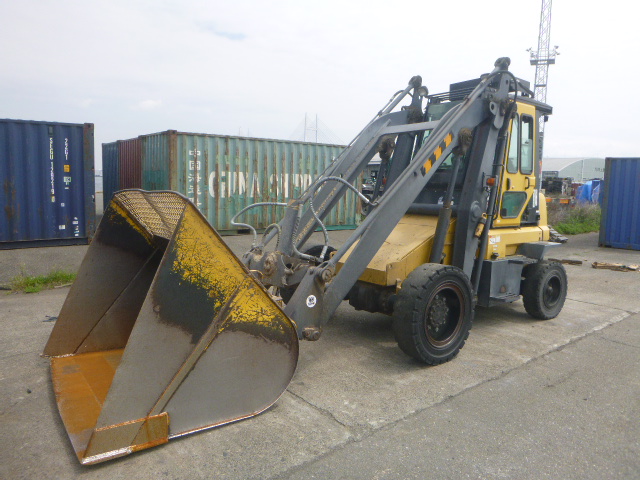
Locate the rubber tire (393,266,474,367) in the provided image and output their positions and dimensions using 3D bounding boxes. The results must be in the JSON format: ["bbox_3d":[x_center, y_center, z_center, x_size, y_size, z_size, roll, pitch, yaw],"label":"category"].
[{"bbox_3d":[1.036,0.655,4.111,0.869,0.869,0.209,-4,9,-38],"label":"rubber tire"}]

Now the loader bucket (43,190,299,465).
[{"bbox_3d":[-1.238,0.359,3.565,1.480,1.470,1.800,-4,9,-35],"label":"loader bucket"}]

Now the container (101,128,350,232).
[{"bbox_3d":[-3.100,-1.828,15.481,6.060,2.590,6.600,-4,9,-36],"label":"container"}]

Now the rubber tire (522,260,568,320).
[{"bbox_3d":[2.722,0.601,5.577,0.696,0.696,0.195,-4,9,-36],"label":"rubber tire"}]

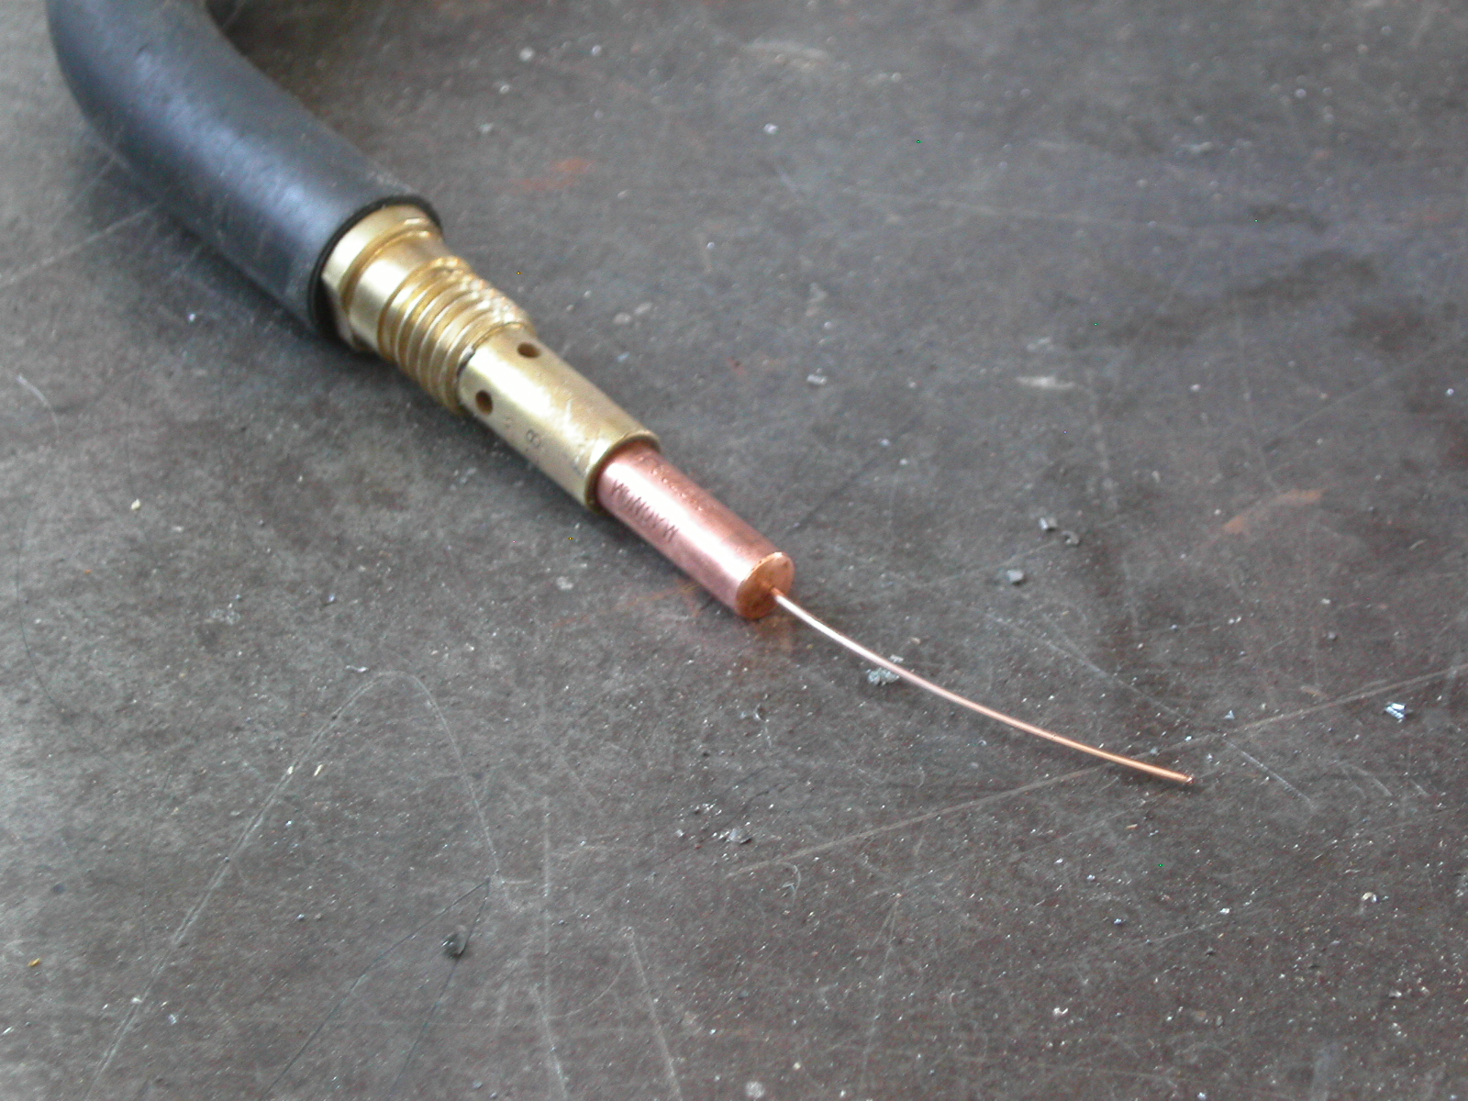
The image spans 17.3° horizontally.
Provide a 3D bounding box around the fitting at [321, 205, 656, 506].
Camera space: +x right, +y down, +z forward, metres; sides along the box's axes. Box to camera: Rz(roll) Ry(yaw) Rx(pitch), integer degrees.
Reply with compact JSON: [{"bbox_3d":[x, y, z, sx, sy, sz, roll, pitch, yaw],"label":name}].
[{"bbox_3d":[-0.020,-0.016,0.413,0.013,0.013,0.035,-29,50,-30],"label":"fitting"}]

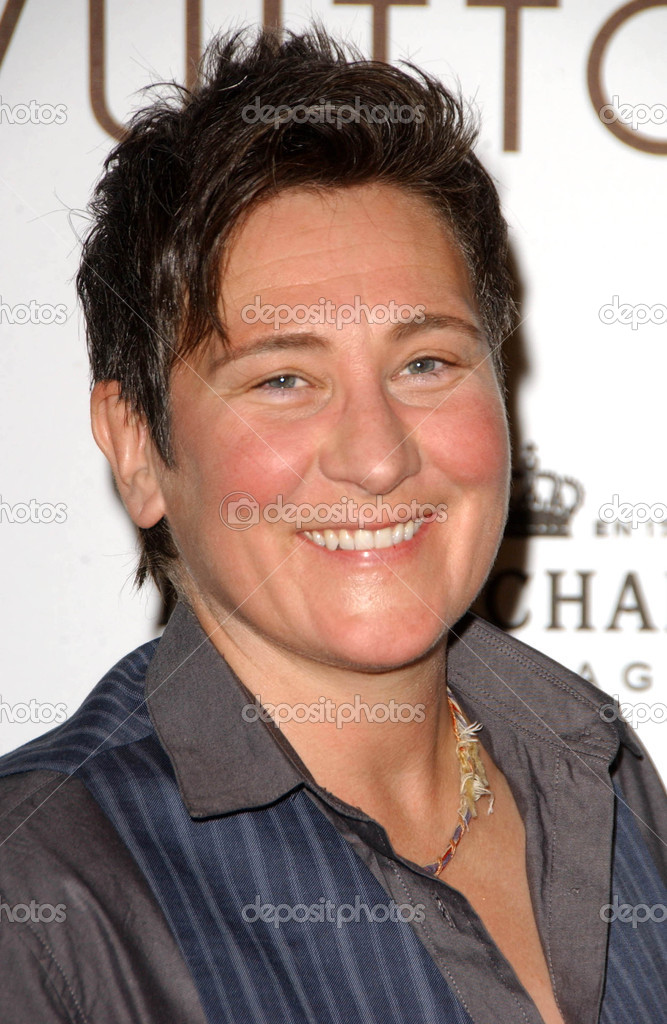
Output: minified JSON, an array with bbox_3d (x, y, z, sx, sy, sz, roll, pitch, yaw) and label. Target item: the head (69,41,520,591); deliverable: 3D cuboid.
[{"bbox_3d":[-0.013,-0.069,2.970,0.177,0.256,0.225,-5,0,-15],"label":"head"}]

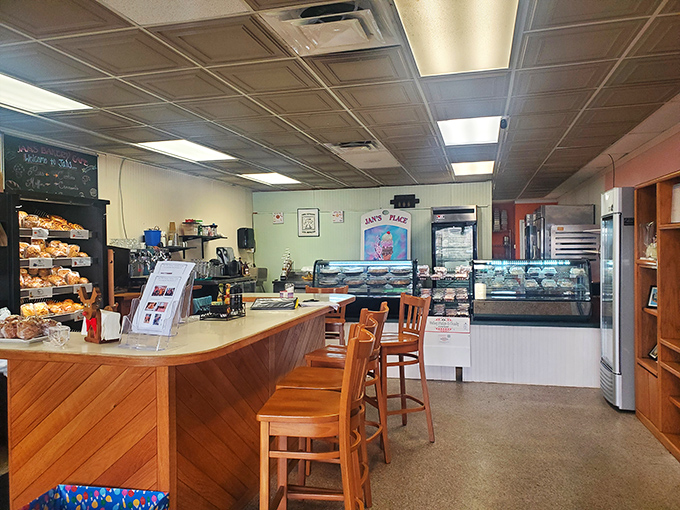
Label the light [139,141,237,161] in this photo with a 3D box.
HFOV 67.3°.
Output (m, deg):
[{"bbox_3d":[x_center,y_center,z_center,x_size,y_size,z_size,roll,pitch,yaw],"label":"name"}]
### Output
[{"bbox_3d":[-1.674,-1.192,5.824,0.600,0.050,1.200,-1,1,15],"label":"light"}]

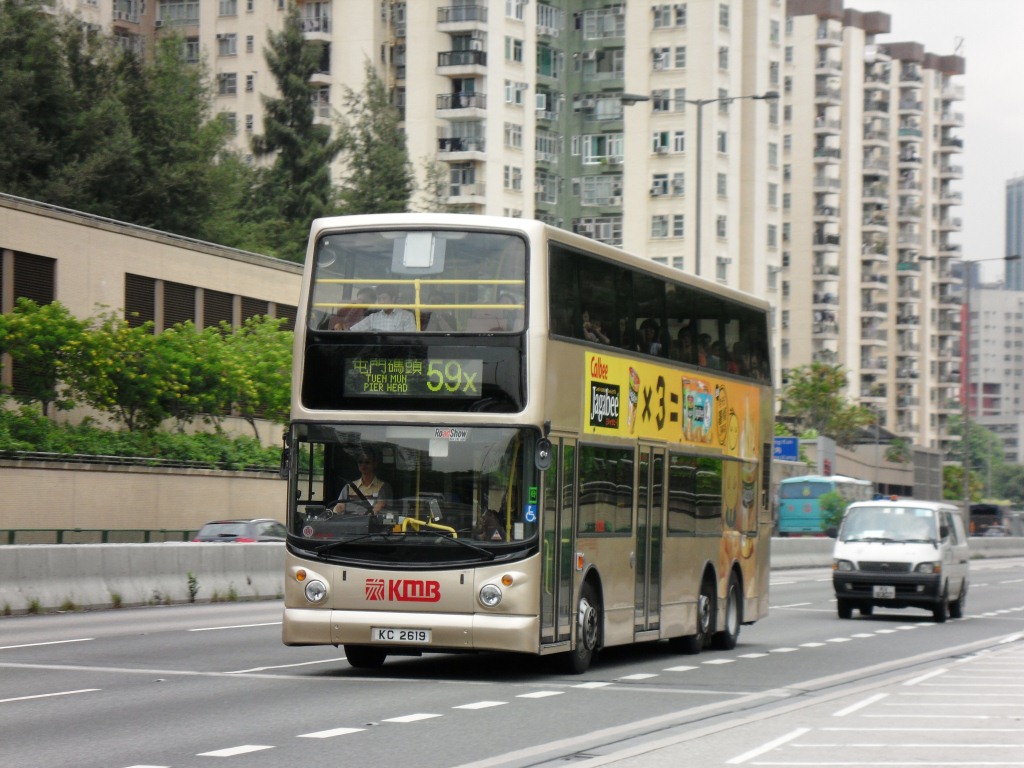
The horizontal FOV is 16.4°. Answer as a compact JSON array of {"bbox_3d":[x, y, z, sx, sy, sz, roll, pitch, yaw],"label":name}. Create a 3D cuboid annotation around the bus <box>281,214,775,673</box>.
[{"bbox_3d":[0.501,0.817,39.262,2.520,4.400,12.000,1,-2,15],"label":"bus"}]

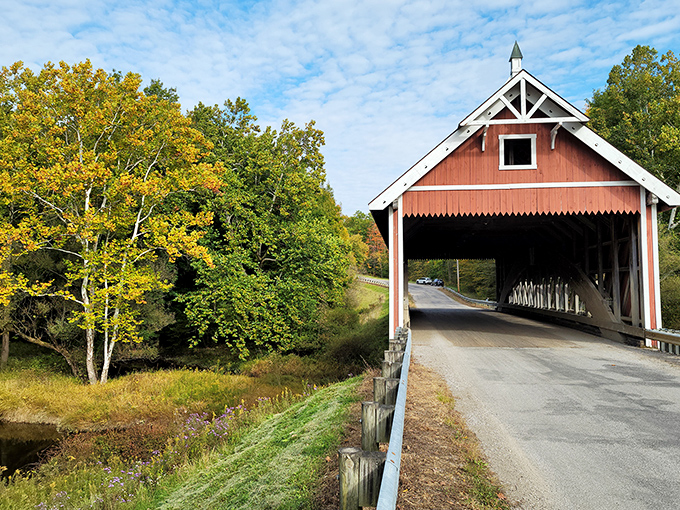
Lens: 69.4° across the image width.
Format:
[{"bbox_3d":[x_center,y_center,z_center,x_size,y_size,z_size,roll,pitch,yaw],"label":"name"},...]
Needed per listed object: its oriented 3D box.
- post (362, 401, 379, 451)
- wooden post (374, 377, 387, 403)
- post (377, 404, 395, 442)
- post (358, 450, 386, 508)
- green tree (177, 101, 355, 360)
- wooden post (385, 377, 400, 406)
[{"bbox_3d":[0.388,2.269,6.346,0.198,0.671,0.198,0,-4,9],"label":"post"},{"bbox_3d":[0.673,2.397,8.152,0.193,0.676,0.198,0,-4,9],"label":"wooden post"},{"bbox_3d":[0.598,2.173,6.320,0.236,0.434,0.183,0,-4,9],"label":"post"},{"bbox_3d":[0.311,2.040,4.484,0.236,0.434,0.183,0,-4,9],"label":"post"},{"bbox_3d":[-4.831,-1.688,32.500,11.200,17.000,11.000,0,-4,9],"label":"green tree"},{"bbox_3d":[0.880,2.304,8.127,0.236,0.434,0.183,0,-4,9],"label":"wooden post"}]

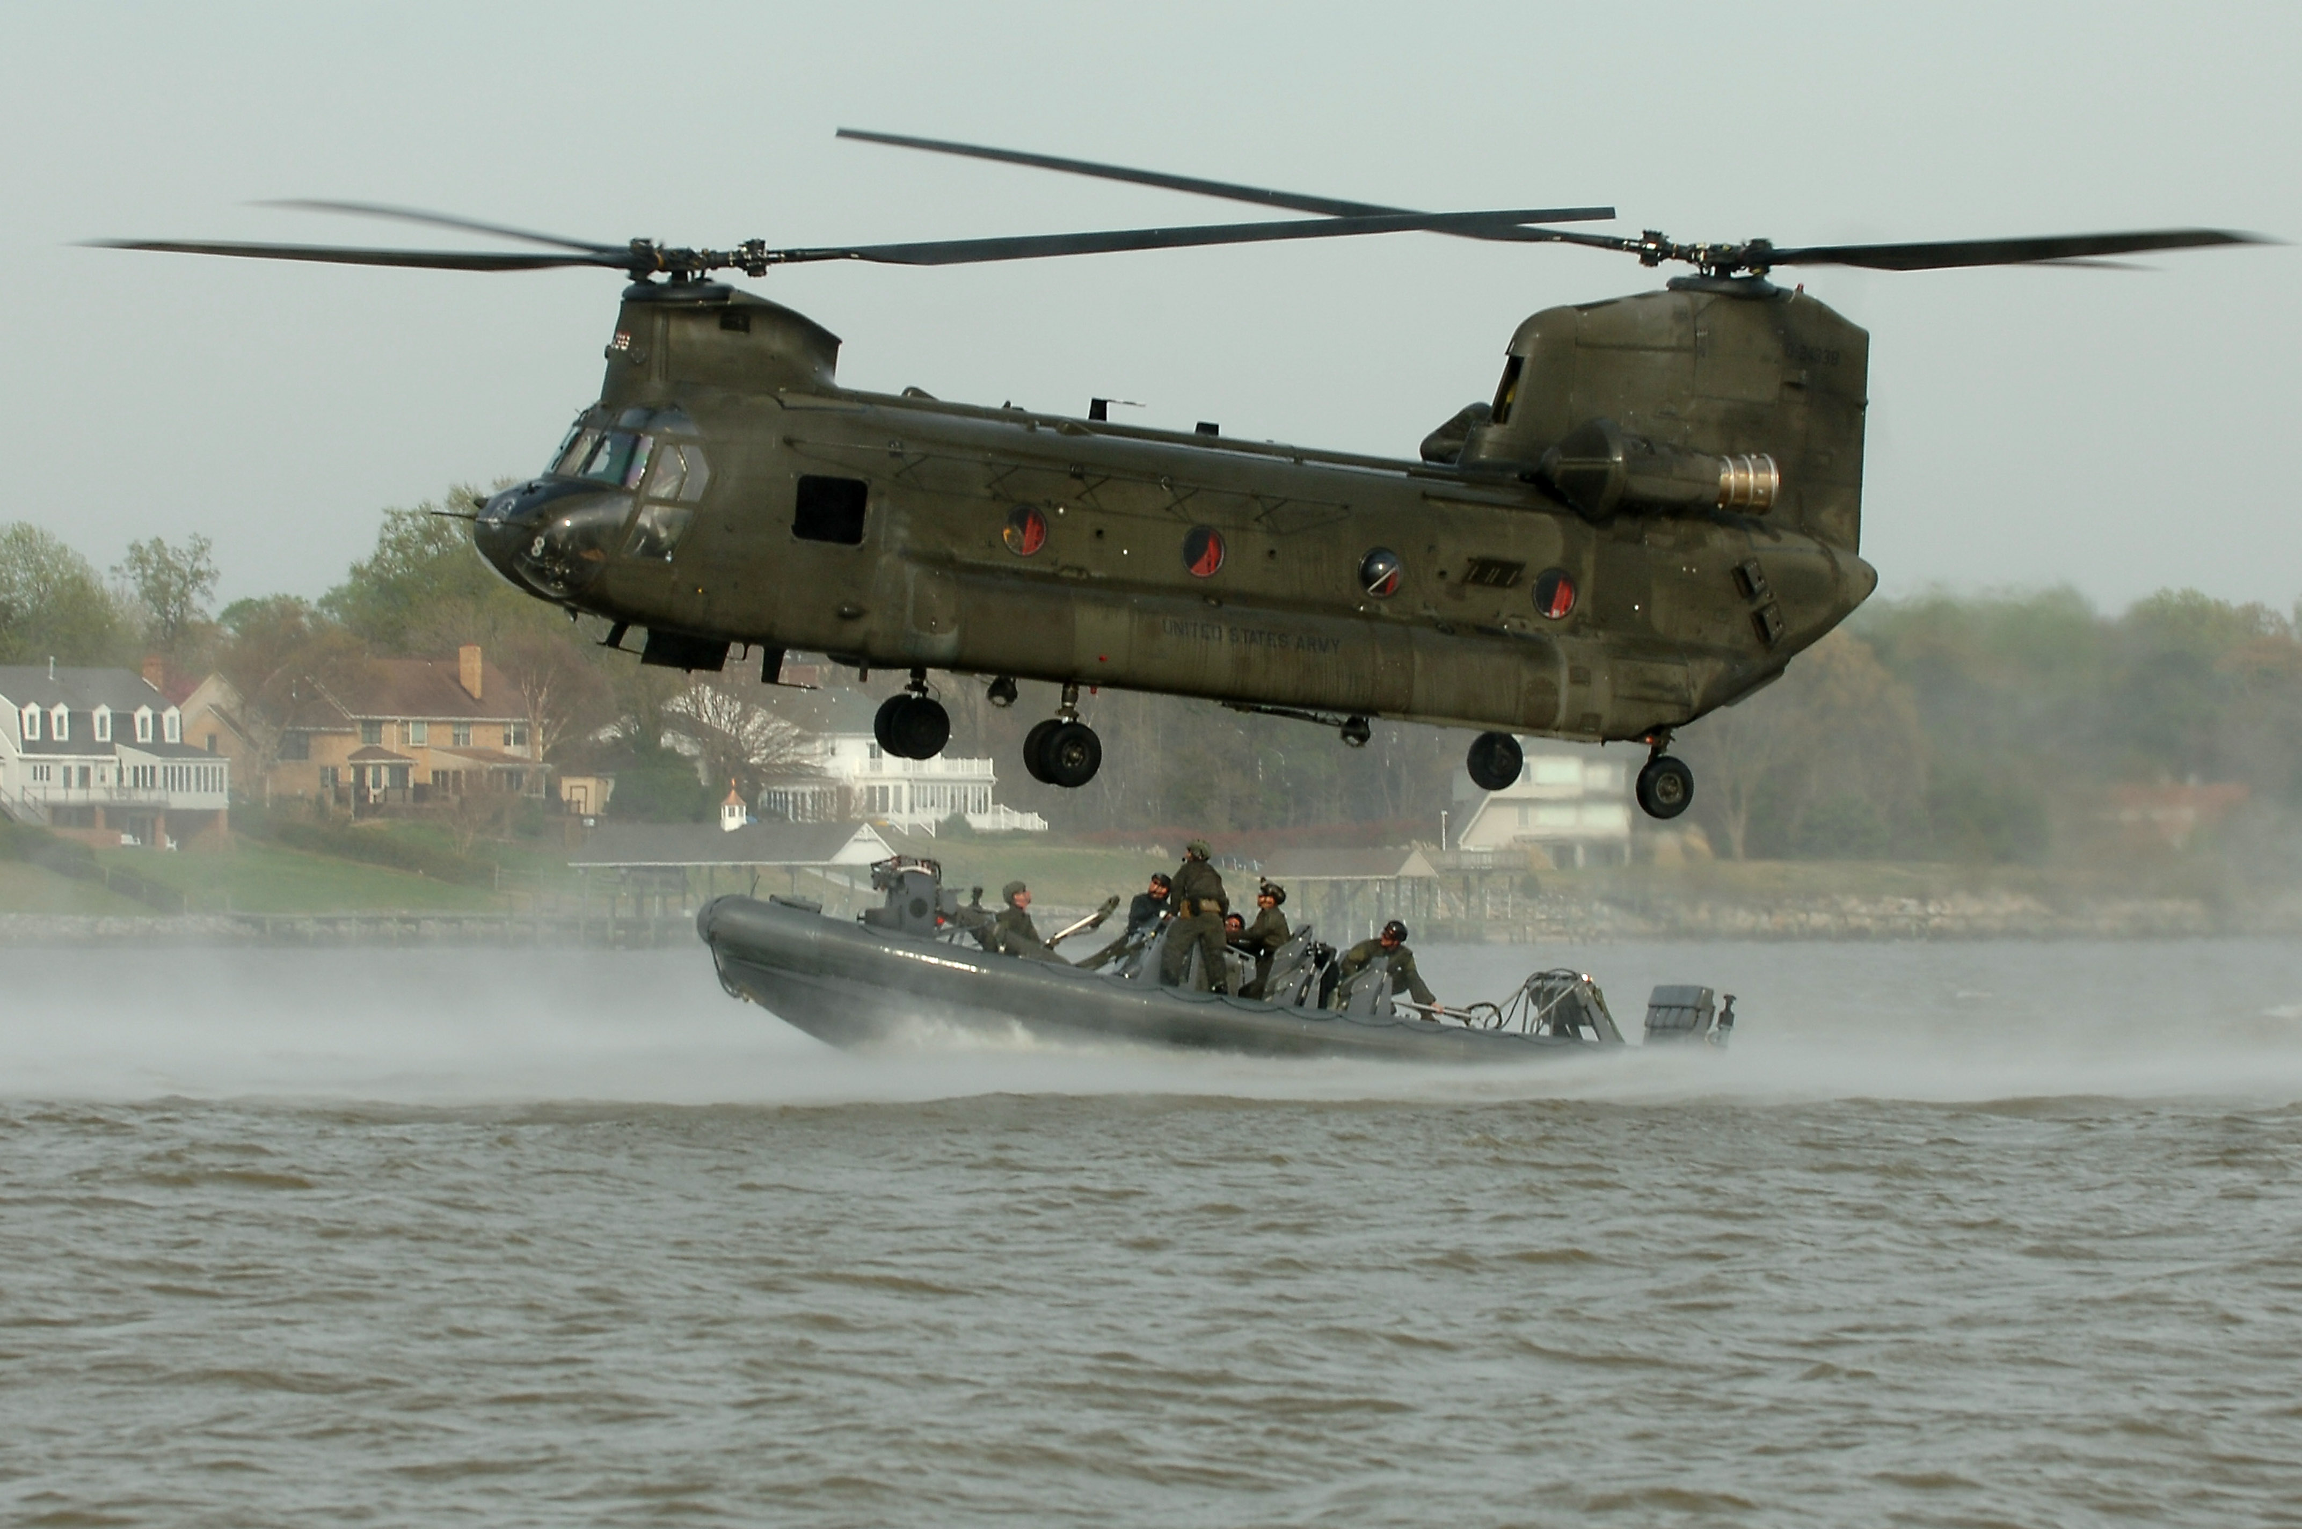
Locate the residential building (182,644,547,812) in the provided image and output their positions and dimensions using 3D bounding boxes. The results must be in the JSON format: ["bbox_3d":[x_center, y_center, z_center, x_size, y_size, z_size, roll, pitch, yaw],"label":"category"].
[{"bbox_3d":[-46.892,-2.095,515.000,18.500,9.700,12.000,1,-1,-38],"label":"residential building"}]

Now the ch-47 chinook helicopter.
[{"bbox_3d":[0.637,-3.112,85.375,27.760,6.300,18.200,6,1,-29],"label":"ch-47 chinook helicopter"}]

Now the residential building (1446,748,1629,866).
[{"bbox_3d":[22.322,2.001,492.000,10.300,7.900,9.500,0,-1,6],"label":"residential building"}]

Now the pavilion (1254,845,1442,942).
[{"bbox_3d":[11.014,7.359,480.000,8.600,5.100,5.900,-1,-1,25],"label":"pavilion"}]

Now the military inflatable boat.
[{"bbox_3d":[0.664,2.283,87.200,10.900,2.050,3.200,8,-4,-25],"label":"military inflatable boat"}]

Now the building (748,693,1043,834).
[{"bbox_3d":[-15.094,-0.161,515.000,16.300,8.500,10.500,0,-1,-12],"label":"building"}]

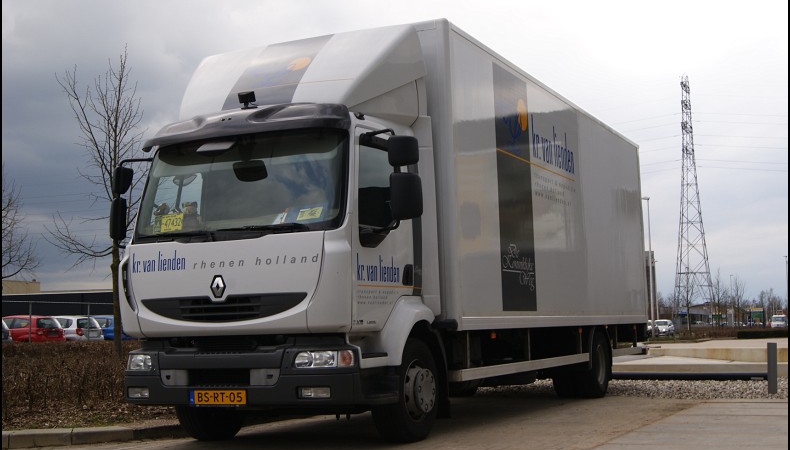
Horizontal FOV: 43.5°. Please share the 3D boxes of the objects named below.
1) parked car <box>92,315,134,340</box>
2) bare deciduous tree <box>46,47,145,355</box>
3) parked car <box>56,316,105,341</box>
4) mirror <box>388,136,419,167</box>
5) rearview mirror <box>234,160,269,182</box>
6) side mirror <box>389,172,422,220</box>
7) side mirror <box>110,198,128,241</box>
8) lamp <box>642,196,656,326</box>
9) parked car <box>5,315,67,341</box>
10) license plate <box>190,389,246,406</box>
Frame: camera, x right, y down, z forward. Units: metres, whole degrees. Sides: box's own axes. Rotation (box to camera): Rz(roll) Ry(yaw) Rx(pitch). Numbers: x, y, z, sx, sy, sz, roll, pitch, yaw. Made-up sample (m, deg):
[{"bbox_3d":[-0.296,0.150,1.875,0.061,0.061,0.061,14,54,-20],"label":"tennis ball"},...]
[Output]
[{"bbox_3d":[-12.940,4.802,43.257,3.880,1.500,1.680,-4,-7,29],"label":"parked car"},{"bbox_3d":[-4.224,-0.092,14.000,1.450,4.850,1.450,-4,-7,26],"label":"bare deciduous tree"},{"bbox_3d":[-14.022,4.593,41.125,3.880,1.500,1.680,-4,-7,29],"label":"parked car"},{"bbox_3d":[0.065,-0.563,7.555,0.210,0.215,0.110,-4,-6,19],"label":"mirror"},{"bbox_3d":[-1.186,-0.439,8.120,0.310,0.180,0.080,-6,-7,34],"label":"rearview mirror"},{"bbox_3d":[0.082,-0.217,7.540,0.225,0.355,0.120,-4,-6,19],"label":"side mirror"},{"bbox_3d":[-2.436,-0.049,8.730,0.100,0.370,0.210,3,-8,-38],"label":"side mirror"},{"bbox_3d":[18.954,3.179,74.000,0.800,10.400,0.280,-2,-6,14],"label":"lamp"},{"bbox_3d":[-16.962,4.896,45.029,3.900,1.490,1.700,-4,-7,26],"label":"parked car"},{"bbox_3d":[-1.338,1.310,7.495,0.520,0.110,0.020,-5,-7,26],"label":"license plate"}]

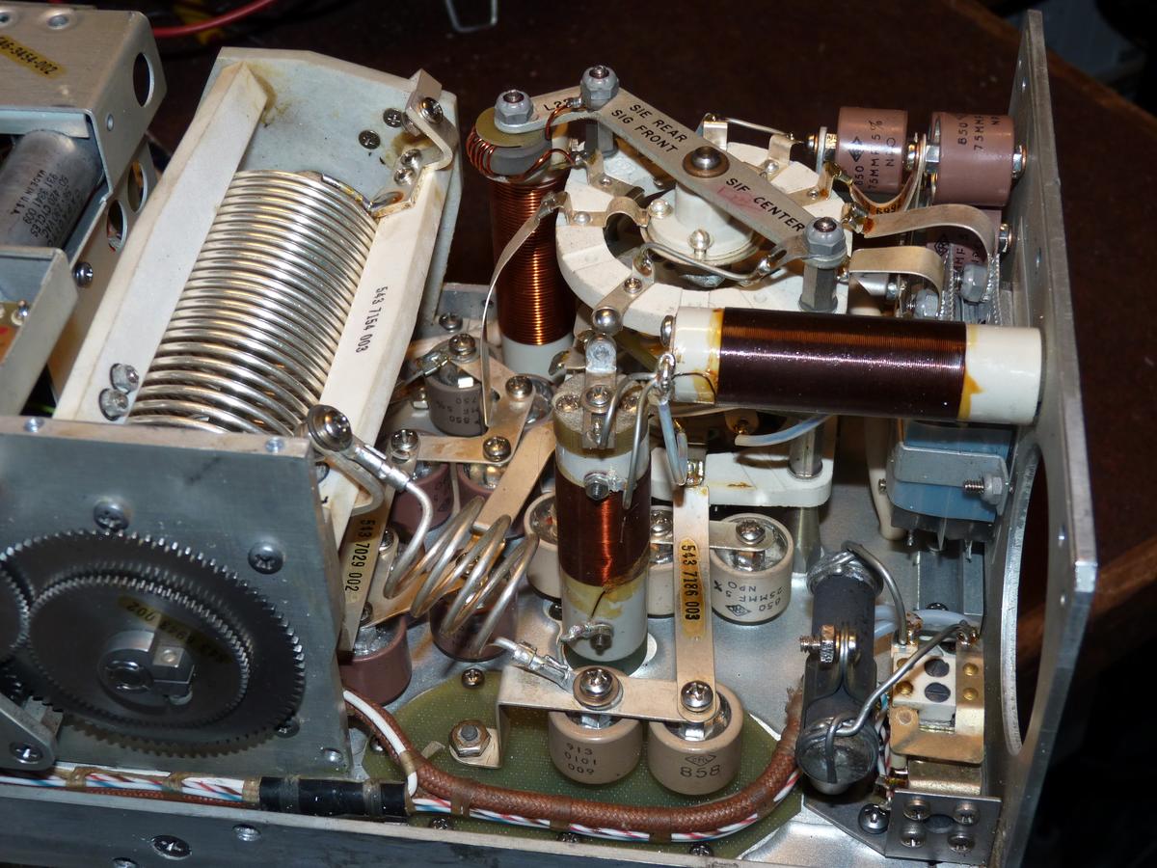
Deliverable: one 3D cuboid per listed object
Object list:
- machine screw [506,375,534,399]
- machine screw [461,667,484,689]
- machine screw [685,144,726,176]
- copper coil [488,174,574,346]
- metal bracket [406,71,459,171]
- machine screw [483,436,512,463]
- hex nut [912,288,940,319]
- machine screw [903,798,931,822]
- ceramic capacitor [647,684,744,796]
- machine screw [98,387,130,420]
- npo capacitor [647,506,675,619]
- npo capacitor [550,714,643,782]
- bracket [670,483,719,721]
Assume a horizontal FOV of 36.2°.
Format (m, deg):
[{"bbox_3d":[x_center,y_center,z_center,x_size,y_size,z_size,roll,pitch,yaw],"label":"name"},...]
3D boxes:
[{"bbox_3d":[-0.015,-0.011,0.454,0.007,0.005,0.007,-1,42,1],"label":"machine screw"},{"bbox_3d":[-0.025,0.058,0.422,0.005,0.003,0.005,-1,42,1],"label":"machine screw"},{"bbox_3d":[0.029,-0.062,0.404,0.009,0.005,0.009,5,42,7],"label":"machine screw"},{"bbox_3d":[-0.011,-0.047,0.435,0.020,0.049,0.020,-1,43,0],"label":"copper coil"},{"bbox_3d":[-0.041,-0.087,0.491,0.015,0.019,0.016,5,43,6],"label":"metal bracket"},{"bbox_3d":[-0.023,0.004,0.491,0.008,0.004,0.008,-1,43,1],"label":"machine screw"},{"bbox_3d":[0.075,-0.028,0.383,0.005,0.008,0.009,4,5,7],"label":"hex nut"},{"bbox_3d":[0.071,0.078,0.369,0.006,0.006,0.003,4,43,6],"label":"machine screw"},{"bbox_3d":[0.025,0.064,0.375,0.020,0.015,0.020,5,43,6],"label":"ceramic capacitor"},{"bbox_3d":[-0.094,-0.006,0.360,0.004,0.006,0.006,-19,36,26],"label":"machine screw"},{"bbox_3d":[0.020,0.032,0.441,0.021,0.017,0.021,4,43,7],"label":"npo capacitor"},{"bbox_3d":[0.004,0.064,0.388,0.020,0.016,0.020,5,42,7],"label":"npo capacitor"},{"bbox_3d":[0.026,0.037,0.394,0.008,0.003,0.061,0,52,2],"label":"bracket"}]

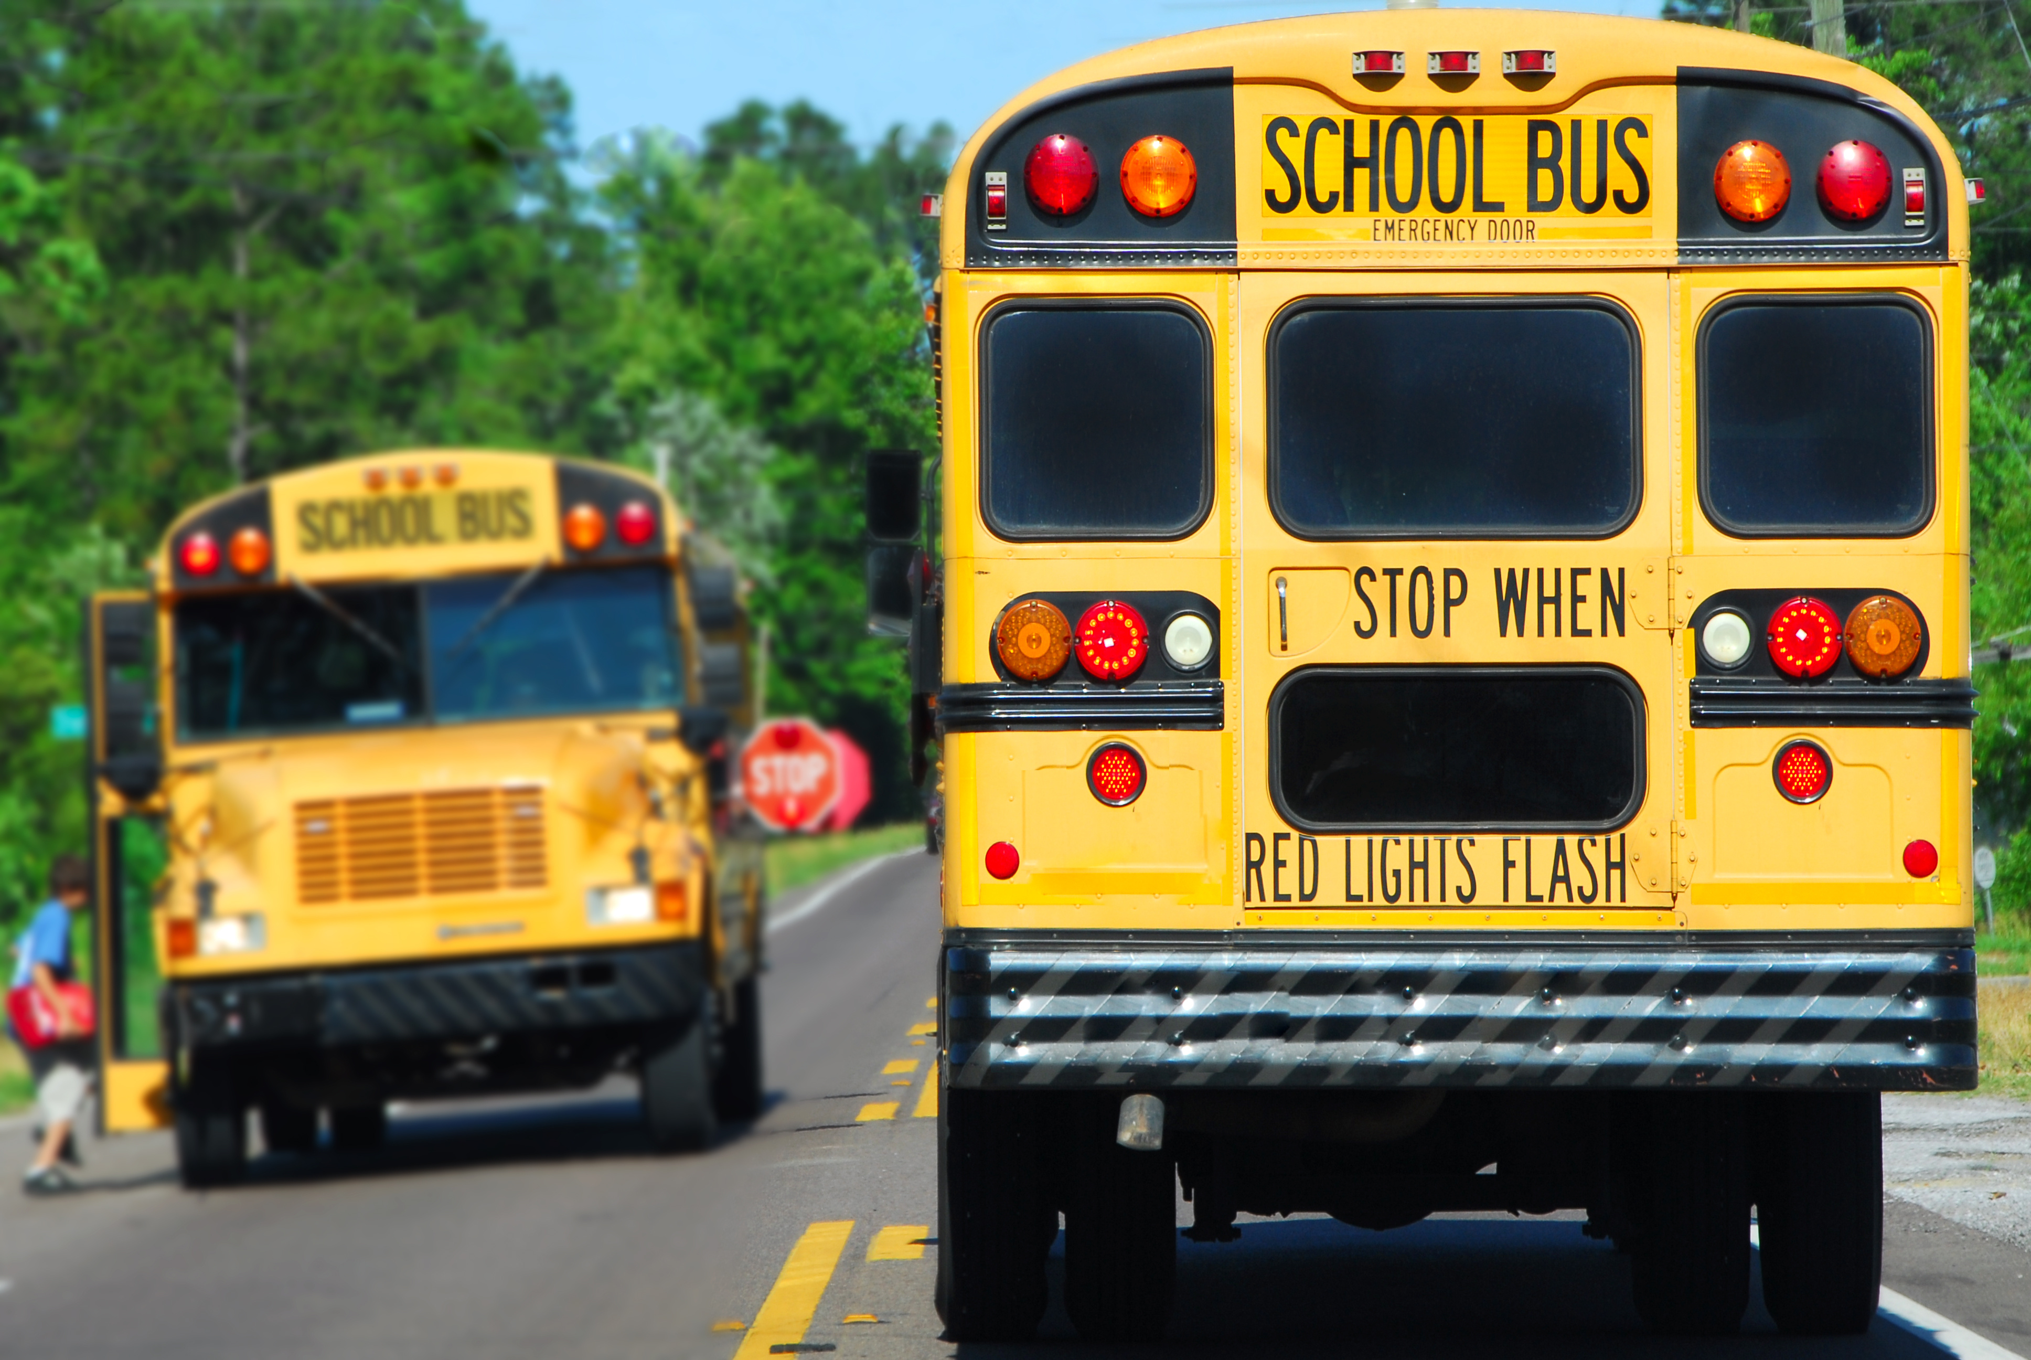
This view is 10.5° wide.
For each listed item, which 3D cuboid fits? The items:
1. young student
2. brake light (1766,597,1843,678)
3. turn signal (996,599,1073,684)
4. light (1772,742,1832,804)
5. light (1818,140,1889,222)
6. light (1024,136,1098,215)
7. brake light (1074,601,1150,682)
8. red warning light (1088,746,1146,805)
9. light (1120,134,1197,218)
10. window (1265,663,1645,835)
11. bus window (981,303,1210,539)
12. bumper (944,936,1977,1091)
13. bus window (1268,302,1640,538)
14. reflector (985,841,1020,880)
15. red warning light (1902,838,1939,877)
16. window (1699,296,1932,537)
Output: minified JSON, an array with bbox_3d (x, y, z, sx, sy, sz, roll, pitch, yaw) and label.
[{"bbox_3d":[-4.177,1.497,47.800,0.400,1.444,0.420,0,-1,-26],"label":"young student"},{"bbox_3d":[1.841,-0.100,25.680,0.178,0.192,0.060,0,-1,0],"label":"brake light"},{"bbox_3d":[0.044,-0.094,25.680,0.181,0.196,0.060,0,-1,0],"label":"turn signal"},{"bbox_3d":[1.830,0.214,25.590,0.141,0.155,0.040,-1,-1,0],"label":"light"},{"bbox_3d":[1.948,-1.157,25.565,0.176,0.190,0.070,-1,-1,0],"label":"light"},{"bbox_3d":[0.108,-1.171,25.565,0.175,0.191,0.070,-1,-1,0],"label":"light"},{"bbox_3d":[0.224,-0.094,25.680,0.170,0.189,0.060,0,-1,0],"label":"brake light"},{"bbox_3d":[0.237,0.219,25.700,0.137,0.146,0.050,0,-1,0],"label":"red warning light"},{"bbox_3d":[0.332,-1.168,25.565,0.179,0.193,0.070,-1,-1,0],"label":"light"},{"bbox_3d":[1.030,0.163,25.600,0.876,0.385,0.040,-1,-1,0],"label":"window"},{"bbox_3d":[0.189,-0.604,25.600,0.544,0.566,0.040,-1,-1,0],"label":"bus window"},{"bbox_3d":[1.040,0.777,25.680,2.409,0.362,0.220,0,-1,0],"label":"bumper"},{"bbox_3d":[1.023,-0.606,25.600,0.872,0.566,0.040,-1,-1,0],"label":"bus window"},{"bbox_3d":[-0.030,0.420,25.700,0.080,0.092,0.020,0,-1,0],"label":"reflector"},{"bbox_3d":[2.104,0.416,25.593,0.082,0.090,0.015,-1,-1,0],"label":"red warning light"},{"bbox_3d":[1.869,-0.615,25.720,0.548,0.567,0.040,0,-1,0],"label":"window"}]

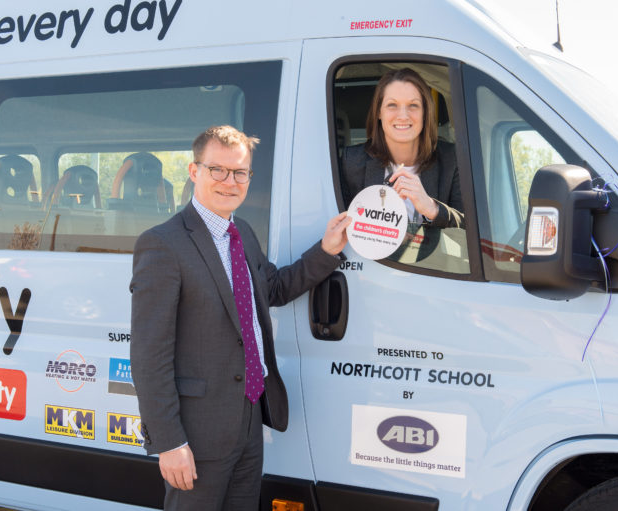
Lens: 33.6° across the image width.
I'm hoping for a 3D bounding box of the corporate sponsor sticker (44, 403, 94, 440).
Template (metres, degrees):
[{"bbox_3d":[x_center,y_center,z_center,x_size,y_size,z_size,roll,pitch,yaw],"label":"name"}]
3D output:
[{"bbox_3d":[-0.880,0.615,3.773,0.232,0.107,0.006,1,1,27],"label":"corporate sponsor sticker"}]

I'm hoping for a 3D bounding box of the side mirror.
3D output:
[{"bbox_3d":[0.715,-0.067,2.852,0.180,0.365,0.270,1,1,27],"label":"side mirror"}]

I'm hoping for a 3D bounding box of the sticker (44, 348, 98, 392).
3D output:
[{"bbox_3d":[-0.876,0.427,3.771,0.234,0.154,0.006,1,1,27],"label":"sticker"}]

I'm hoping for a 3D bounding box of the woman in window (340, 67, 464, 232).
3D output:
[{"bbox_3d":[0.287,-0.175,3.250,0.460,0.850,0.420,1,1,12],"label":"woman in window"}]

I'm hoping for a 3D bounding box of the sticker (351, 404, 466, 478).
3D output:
[{"bbox_3d":[0.306,0.574,3.167,0.377,0.190,0.006,1,1,27],"label":"sticker"}]

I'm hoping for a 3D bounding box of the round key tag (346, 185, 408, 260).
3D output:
[{"bbox_3d":[0.205,-0.100,3.095,0.225,0.225,0.008,12,3,37],"label":"round key tag"}]

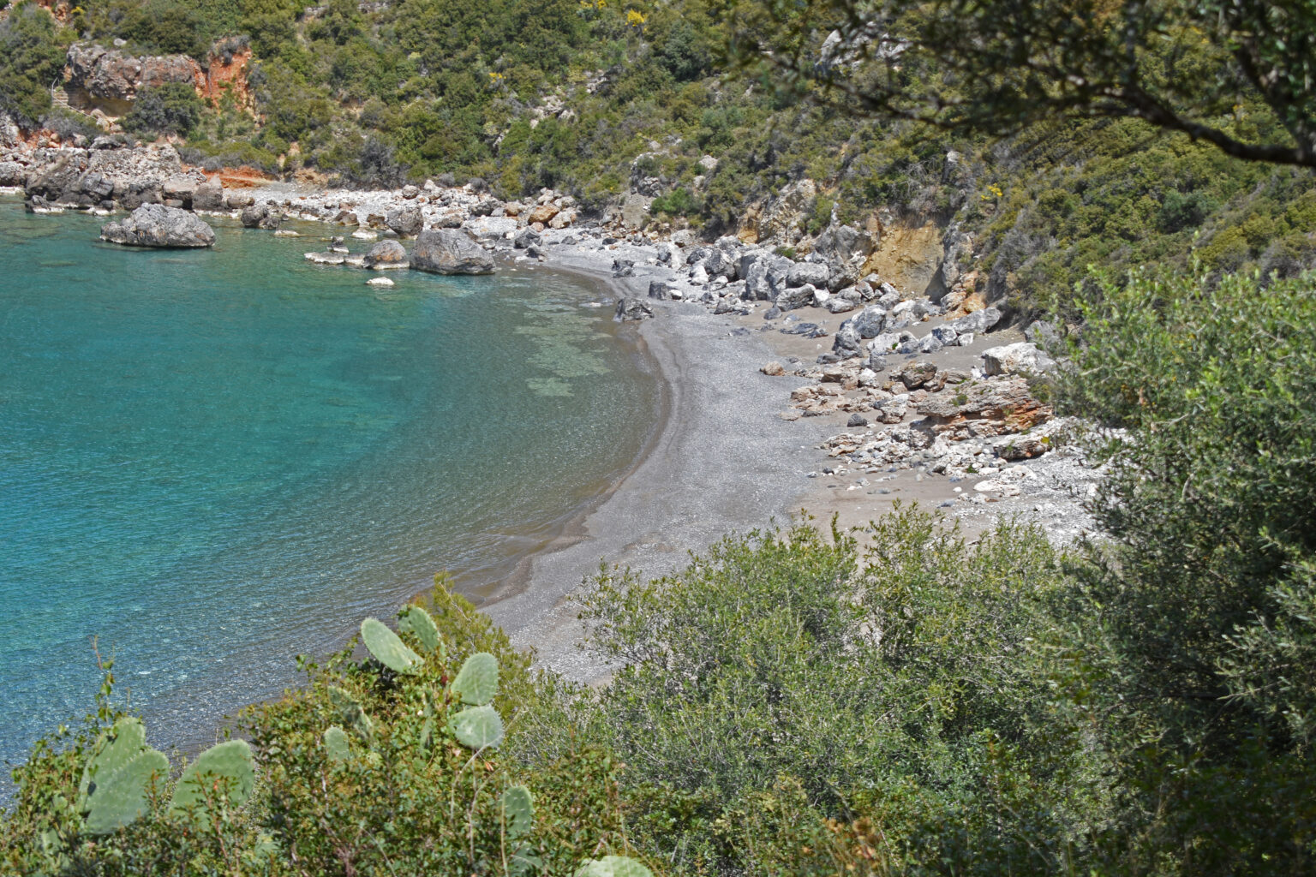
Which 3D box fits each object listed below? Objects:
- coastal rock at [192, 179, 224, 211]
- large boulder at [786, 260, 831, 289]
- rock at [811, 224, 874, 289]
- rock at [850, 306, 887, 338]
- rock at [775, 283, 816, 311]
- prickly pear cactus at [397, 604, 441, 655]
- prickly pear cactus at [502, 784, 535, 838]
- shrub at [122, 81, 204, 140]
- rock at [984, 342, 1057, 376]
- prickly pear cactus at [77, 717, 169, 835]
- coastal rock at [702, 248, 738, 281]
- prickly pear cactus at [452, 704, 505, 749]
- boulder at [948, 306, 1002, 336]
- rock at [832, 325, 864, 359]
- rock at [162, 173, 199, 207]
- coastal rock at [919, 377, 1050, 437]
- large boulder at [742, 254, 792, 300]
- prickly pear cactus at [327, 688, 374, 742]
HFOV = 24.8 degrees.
[{"bbox_3d":[-26.593,-14.389,177.000,2.000,1.750,1.800,0,12,0],"label":"coastal rock"},{"bbox_3d":[6.060,-6.623,121.000,1.780,0.920,1.300,0,11,0],"label":"large boulder"},{"bbox_3d":[8.420,-8.280,136.000,2.800,2.650,2.400,0,12,0],"label":"rock"},{"bbox_3d":[7.646,-4.226,109.000,1.350,1.020,1.200,0,11,0],"label":"rock"},{"bbox_3d":[5.975,-6.131,130.000,1.740,1.100,1.350,0,12,0],"label":"rock"},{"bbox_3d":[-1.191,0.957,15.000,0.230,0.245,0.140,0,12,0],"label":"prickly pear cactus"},{"bbox_3d":[-0.480,1.283,10.300,0.117,0.180,0.070,0,11,0],"label":"prickly pear cactus"},{"bbox_3d":[-30.886,-20.494,187.000,5.200,3.300,4.200,0,12,0],"label":"shrub"},{"bbox_3d":[11.919,-2.633,99.000,2.450,0.870,1.600,0,11,0],"label":"rock"},{"bbox_3d":[-1.643,1.037,9.200,0.285,0.345,0.160,0,11,0],"label":"prickly pear cactus"},{"bbox_3d":[2.837,-8.106,139.000,1.700,1.420,1.500,0,12,0],"label":"coastal rock"},{"bbox_3d":[-0.678,1.086,11.300,0.197,0.165,0.080,0,11,0],"label":"prickly pear cactus"},{"bbox_3d":[11.305,-4.204,107.000,1.920,0.880,1.100,0,11,0],"label":"boulder"},{"bbox_3d":[7.615,-3.849,120.000,1.270,1.280,1.100,0,12,0],"label":"rock"},{"bbox_3d":[-28.392,-14.776,178.000,2.250,1.800,2.000,0,12,0],"label":"rock"},{"bbox_3d":[9.879,-0.952,91.000,4.000,1.400,2.700,0,11,0],"label":"coastal rock"},{"bbox_3d":[4.343,-6.465,120.000,1.950,1.650,1.600,0,11,0],"label":"large boulder"},{"bbox_3d":[-1.482,1.333,14.500,0.225,0.260,0.140,0,12,0],"label":"prickly pear cactus"}]

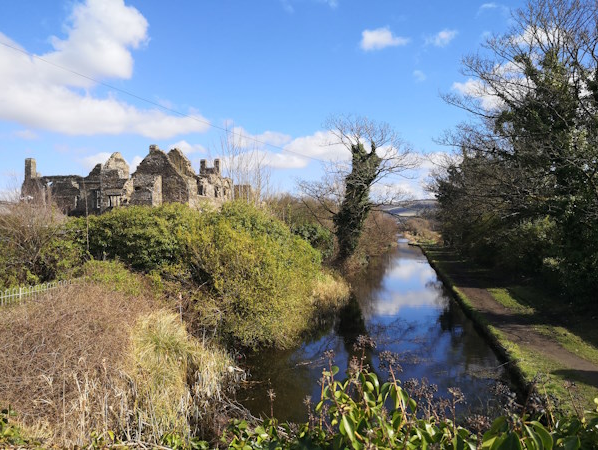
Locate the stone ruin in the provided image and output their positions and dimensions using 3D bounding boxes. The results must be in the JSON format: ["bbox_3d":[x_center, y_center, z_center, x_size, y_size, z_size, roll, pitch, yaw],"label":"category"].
[{"bbox_3d":[-28.500,-4.800,77.000,32.000,13.000,17.000,0,1,6],"label":"stone ruin"}]

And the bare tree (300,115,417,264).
[{"bbox_3d":[5.400,-2.900,43.000,10.600,13.700,9.500,0,1,0],"label":"bare tree"}]

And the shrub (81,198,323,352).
[{"bbox_3d":[-4.900,1.850,22.300,11.500,5.500,8.000,0,1,-6],"label":"shrub"}]

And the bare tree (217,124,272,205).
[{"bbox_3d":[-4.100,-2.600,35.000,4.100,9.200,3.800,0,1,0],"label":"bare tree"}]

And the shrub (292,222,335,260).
[{"bbox_3d":[1.250,1.700,41.500,4.100,3.700,3.600,0,1,0],"label":"shrub"}]

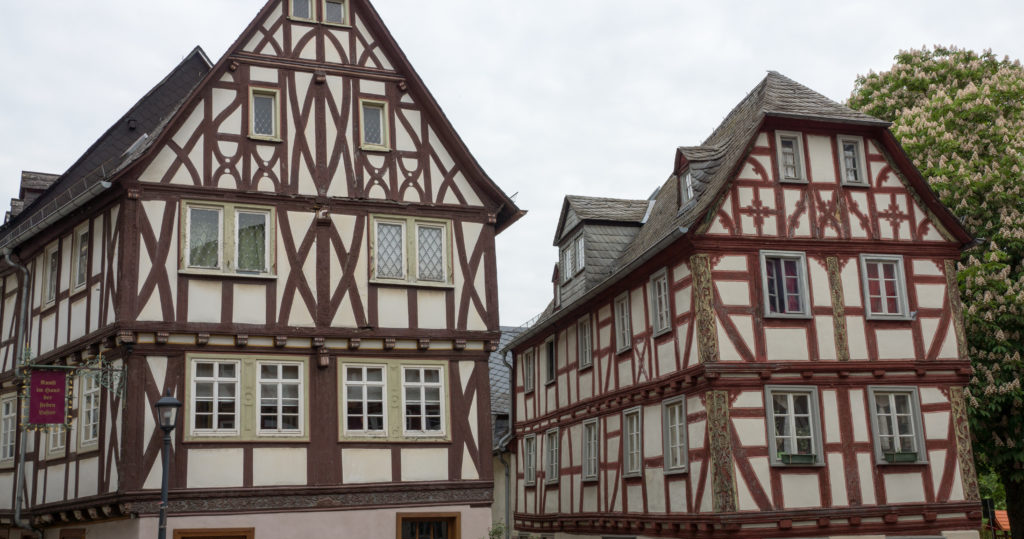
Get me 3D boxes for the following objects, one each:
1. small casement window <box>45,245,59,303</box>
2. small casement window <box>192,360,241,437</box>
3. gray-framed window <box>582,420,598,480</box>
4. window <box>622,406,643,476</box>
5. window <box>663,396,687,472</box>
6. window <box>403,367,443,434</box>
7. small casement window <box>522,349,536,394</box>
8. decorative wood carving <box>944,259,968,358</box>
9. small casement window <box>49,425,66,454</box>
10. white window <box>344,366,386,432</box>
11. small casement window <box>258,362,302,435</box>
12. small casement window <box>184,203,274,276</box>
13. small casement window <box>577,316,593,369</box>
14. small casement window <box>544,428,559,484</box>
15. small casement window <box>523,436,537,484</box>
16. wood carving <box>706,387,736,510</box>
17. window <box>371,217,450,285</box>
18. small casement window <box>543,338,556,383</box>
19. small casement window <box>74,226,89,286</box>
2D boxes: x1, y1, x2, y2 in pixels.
[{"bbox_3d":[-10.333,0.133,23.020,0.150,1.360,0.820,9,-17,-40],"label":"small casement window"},{"bbox_3d":[-5.695,2.472,19.703,0.900,1.440,0.150,3,-14,-21],"label":"small casement window"},{"bbox_3d":[2.014,4.577,25.919,0.180,1.500,1.220,1,-13,-14],"label":"gray-framed window"},{"bbox_3d":[2.744,3.917,23.125,0.180,1.500,1.170,1,-13,-14],"label":"window"},{"bbox_3d":[3.514,3.557,21.879,0.160,1.600,1.060,2,-14,-16],"label":"window"},{"bbox_3d":[-1.589,2.359,18.348,0.783,1.261,0.120,3,-14,-22],"label":"window"},{"bbox_3d":[0.554,2.912,29.314,0.120,1.270,0.900,1,-14,-15],"label":"small casement window"},{"bbox_3d":[8.566,0.780,19.854,0.209,1.966,0.160,1,-14,-15],"label":"decorative wood carving"},{"bbox_3d":[-9.395,3.096,21.205,0.150,1.450,0.880,11,-18,-43],"label":"small casement window"},{"bbox_3d":[-2.945,2.627,20.629,0.870,1.400,0.140,3,-14,-22],"label":"white window"},{"bbox_3d":[-4.555,2.538,20.152,0.890,1.440,0.150,3,-14,-21],"label":"small casement window"},{"bbox_3d":[-5.604,-0.587,20.306,1.800,1.450,0.180,3,-14,-22],"label":"small casement window"},{"bbox_3d":[1.813,1.758,24.592,0.120,1.240,0.920,1,-14,-15],"label":"small casement window"},{"bbox_3d":[1.177,5.468,29.946,0.160,1.580,1.150,2,-14,-16],"label":"small casement window"},{"bbox_3d":[0.582,5.508,29.545,0.120,1.430,1.020,1,-14,-15],"label":"small casement window"},{"bbox_3d":[3.724,3.229,18.176,0.274,2.094,0.280,1,-14,-15],"label":"wood carving"},{"bbox_3d":[-1.845,-0.322,18.750,1.550,1.263,0.140,3,-14,-22],"label":"window"},{"bbox_3d":[1.168,2.698,30.283,0.160,1.380,0.950,2,-14,-16],"label":"small casement window"},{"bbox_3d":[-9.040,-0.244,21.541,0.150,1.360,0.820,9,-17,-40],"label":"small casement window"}]

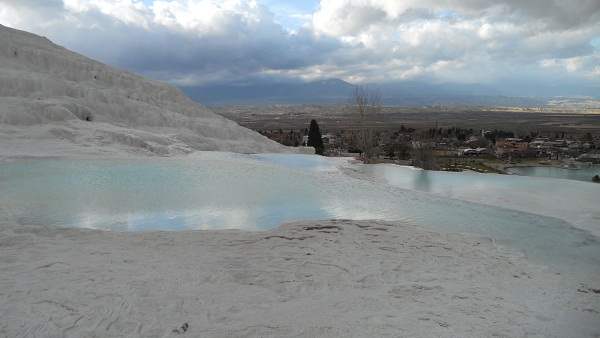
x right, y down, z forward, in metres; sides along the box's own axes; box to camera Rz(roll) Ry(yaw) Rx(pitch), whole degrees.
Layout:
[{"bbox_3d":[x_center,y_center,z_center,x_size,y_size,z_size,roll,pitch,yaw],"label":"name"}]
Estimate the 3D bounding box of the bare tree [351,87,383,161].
[{"bbox_3d":[6.821,-4.564,48.000,3.200,7.700,3.200,0,9,0],"label":"bare tree"}]

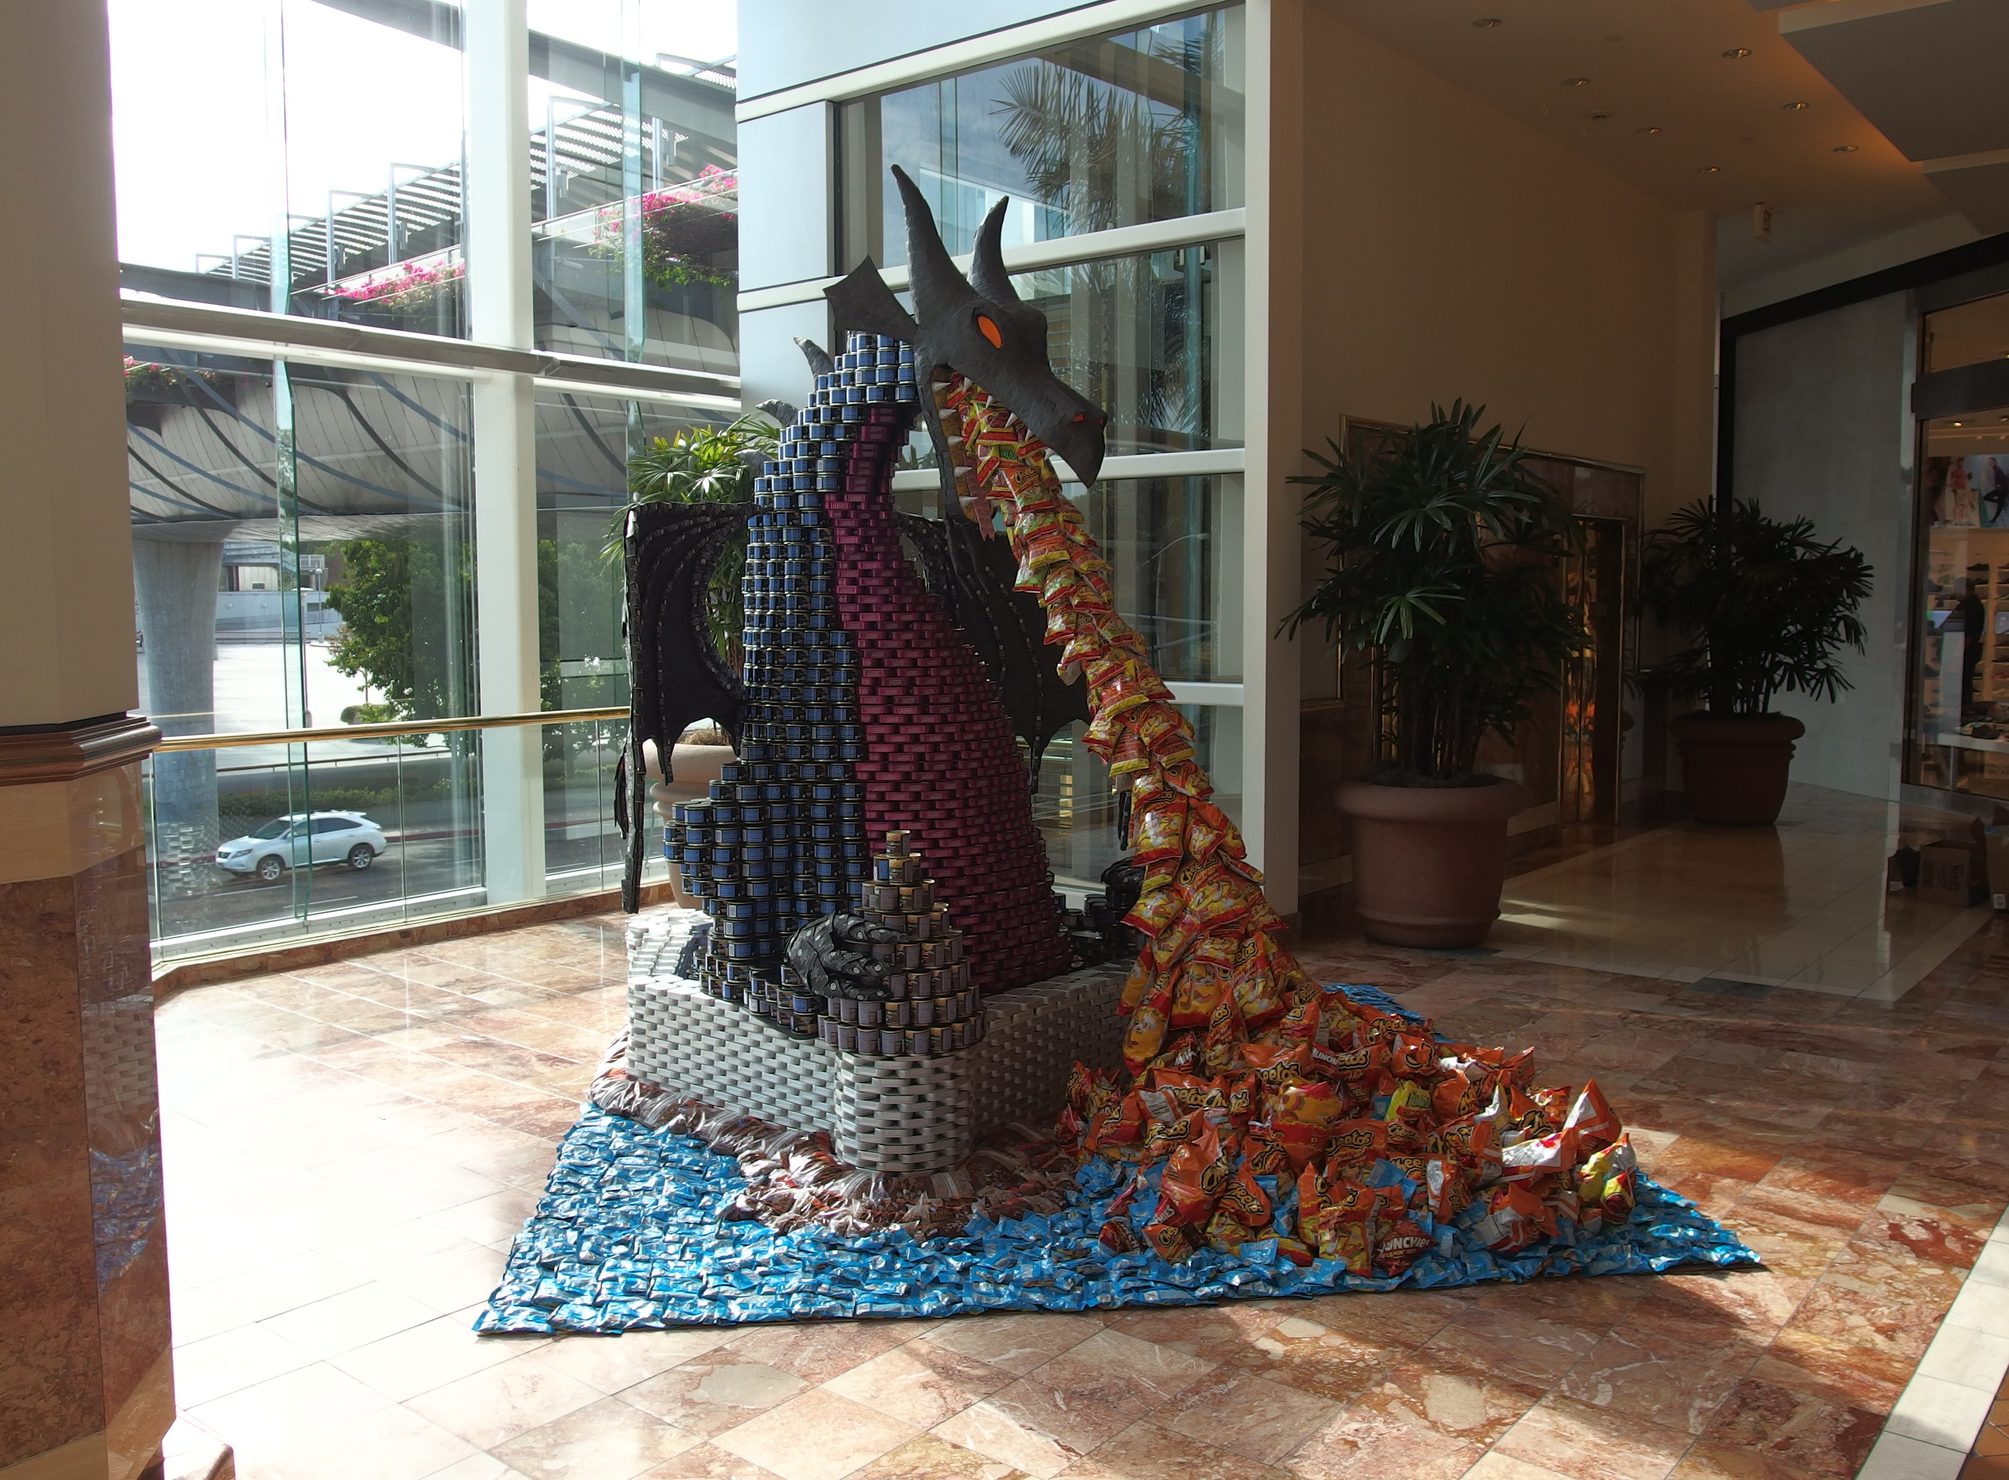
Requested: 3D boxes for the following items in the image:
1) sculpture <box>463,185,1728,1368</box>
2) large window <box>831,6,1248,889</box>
[{"bbox_3d":[0.162,-0.319,5.191,3.050,3.030,3.050,-1,4,-6],"label":"sculpture"},{"bbox_3d":[0.094,-1.384,8.498,2.650,4.350,0.150,3,6,37],"label":"large window"}]

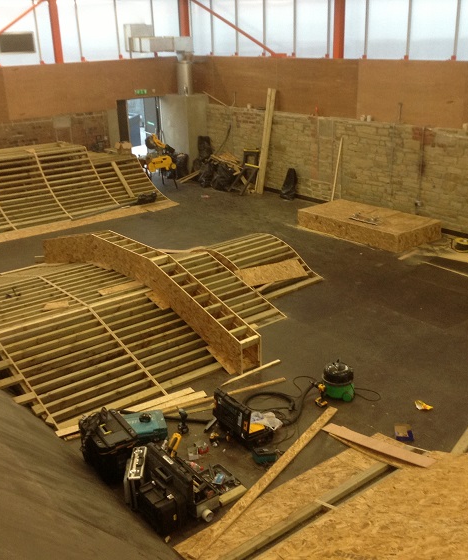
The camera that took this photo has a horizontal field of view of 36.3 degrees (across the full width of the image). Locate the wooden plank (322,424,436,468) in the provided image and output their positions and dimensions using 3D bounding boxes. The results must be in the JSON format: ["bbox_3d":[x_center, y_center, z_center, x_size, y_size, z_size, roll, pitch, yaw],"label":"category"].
[{"bbox_3d":[1.324,1.539,6.650,1.095,0.018,0.140,13,25,41],"label":"wooden plank"}]

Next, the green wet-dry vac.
[{"bbox_3d":[1.106,1.036,7.615,0.360,0.440,0.360,-2,20,0],"label":"green wet-dry vac"}]

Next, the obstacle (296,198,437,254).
[{"bbox_3d":[2.509,-1.046,13.439,1.220,0.317,2.440,-17,25,-35],"label":"obstacle"}]

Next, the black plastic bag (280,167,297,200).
[{"bbox_3d":[1.271,-2.198,16.230,0.330,0.670,0.390,-17,25,-35],"label":"black plastic bag"}]

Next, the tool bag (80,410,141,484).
[{"bbox_3d":[-1.161,1.522,6.568,0.380,0.380,0.570,-17,25,-35],"label":"tool bag"}]

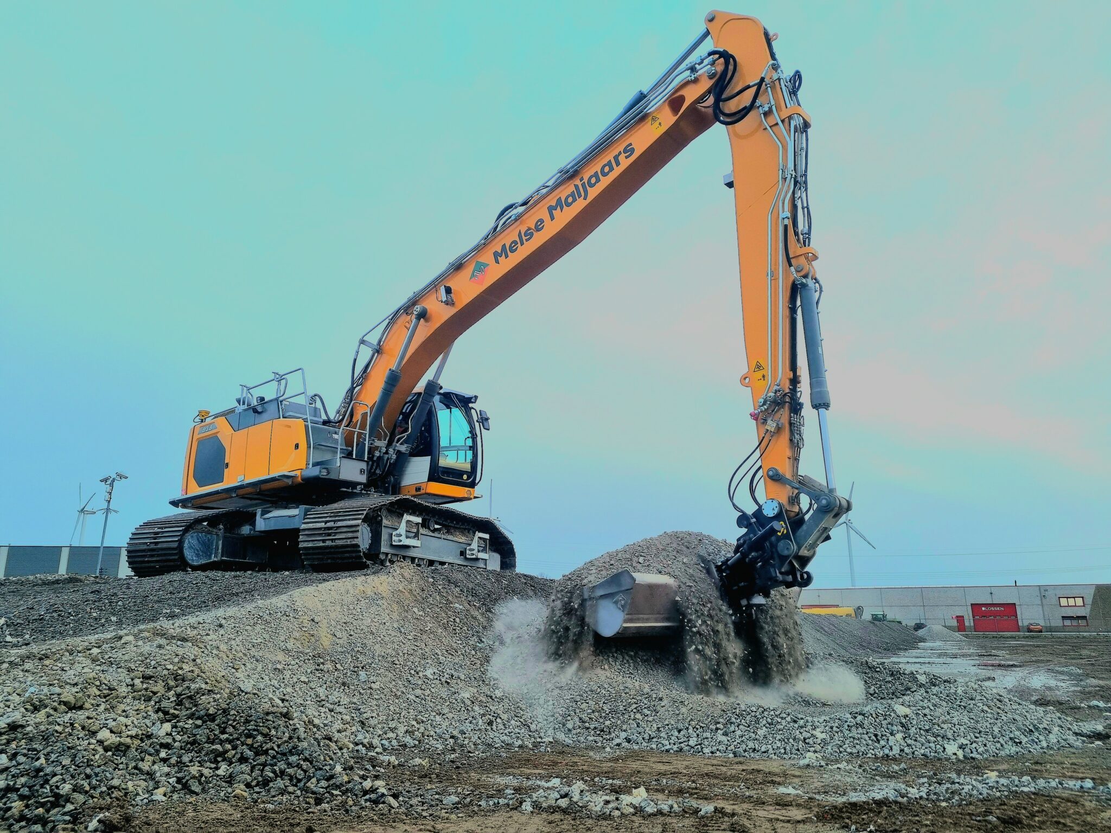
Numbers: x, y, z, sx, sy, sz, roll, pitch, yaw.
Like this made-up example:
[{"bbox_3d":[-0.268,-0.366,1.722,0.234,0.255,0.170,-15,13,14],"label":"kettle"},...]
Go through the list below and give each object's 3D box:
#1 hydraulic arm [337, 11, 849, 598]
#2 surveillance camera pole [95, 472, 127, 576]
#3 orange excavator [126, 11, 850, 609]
[{"bbox_3d":[-0.181,-0.939,11.070,7.849,6.839,1.100,-13,-18,39],"label":"hydraulic arm"},{"bbox_3d":[-15.584,4.978,28.639,1.100,6.194,0.800,0,-14,0],"label":"surveillance camera pole"},{"bbox_3d":[-1.566,-0.526,12.189,11.499,7.039,5.632,-13,-18,39],"label":"orange excavator"}]

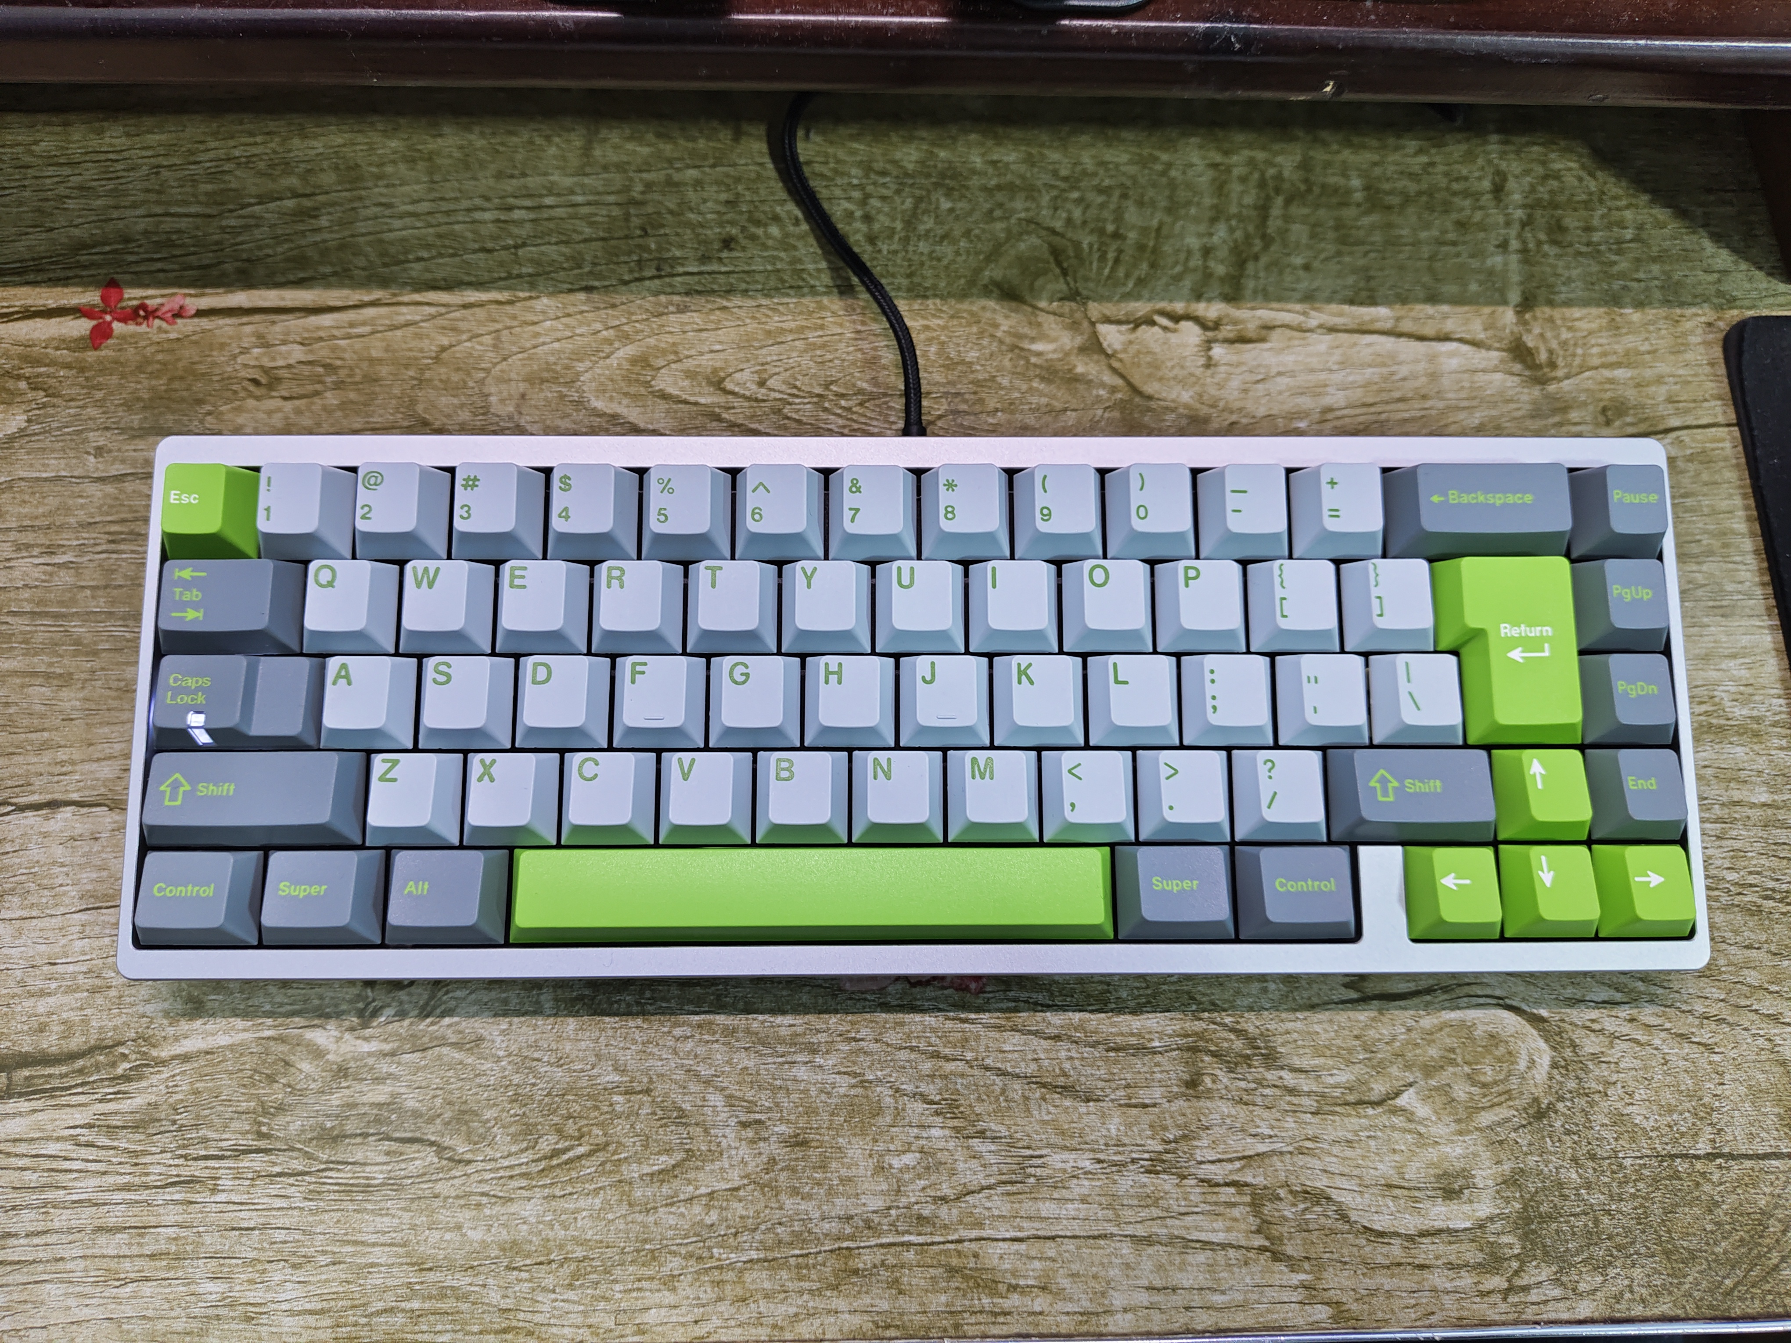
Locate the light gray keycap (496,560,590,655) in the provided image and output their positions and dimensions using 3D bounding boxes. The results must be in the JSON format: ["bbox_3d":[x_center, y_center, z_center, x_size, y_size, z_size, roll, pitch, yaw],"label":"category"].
[{"bbox_3d":[-0.071,-0.013,0.247,0.018,0.008,0.018,0,83,-1],"label":"light gray keycap"}]

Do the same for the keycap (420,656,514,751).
[{"bbox_3d":[-0.085,0.006,0.245,0.018,0.007,0.018,0,82,-1],"label":"keycap"}]

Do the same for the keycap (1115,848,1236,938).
[{"bbox_3d":[0.055,0.043,0.241,0.023,0.008,0.018,0,82,-1],"label":"keycap"}]

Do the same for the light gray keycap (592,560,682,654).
[{"bbox_3d":[-0.052,-0.013,0.247,0.018,0.007,0.018,0,83,-1],"label":"light gray keycap"}]

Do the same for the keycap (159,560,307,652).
[{"bbox_3d":[-0.133,-0.013,0.246,0.028,0.007,0.018,0,82,-1],"label":"keycap"}]

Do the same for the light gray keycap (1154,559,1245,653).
[{"bbox_3d":[0.062,-0.013,0.249,0.018,0.008,0.018,0,82,-1],"label":"light gray keycap"}]

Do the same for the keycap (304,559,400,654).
[{"bbox_3d":[-0.109,-0.013,0.246,0.018,0.007,0.018,0,83,-1],"label":"keycap"}]

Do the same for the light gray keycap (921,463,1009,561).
[{"bbox_3d":[0.015,-0.032,0.250,0.018,0.009,0.018,0,83,-1],"label":"light gray keycap"}]

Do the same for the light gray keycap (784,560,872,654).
[{"bbox_3d":[-0.014,-0.013,0.248,0.018,0.007,0.018,0,83,-1],"label":"light gray keycap"}]

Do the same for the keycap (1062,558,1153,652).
[{"bbox_3d":[0.043,-0.013,0.249,0.018,0.008,0.018,0,83,-1],"label":"keycap"}]

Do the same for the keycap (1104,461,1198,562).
[{"bbox_3d":[0.053,-0.032,0.251,0.018,0.009,0.018,0,82,-1],"label":"keycap"}]

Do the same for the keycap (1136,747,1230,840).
[{"bbox_3d":[0.058,0.024,0.244,0.018,0.008,0.018,0,83,-1],"label":"keycap"}]

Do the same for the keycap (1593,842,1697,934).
[{"bbox_3d":[0.148,0.043,0.243,0.018,0.008,0.018,0,83,-1],"label":"keycap"}]

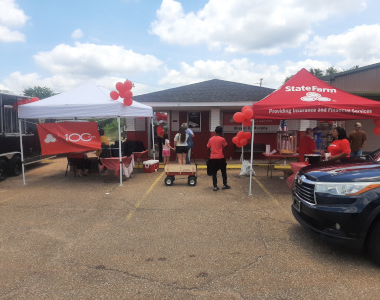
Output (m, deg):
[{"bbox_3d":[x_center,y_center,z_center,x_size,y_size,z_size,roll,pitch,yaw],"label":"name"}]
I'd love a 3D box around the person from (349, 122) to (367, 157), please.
[{"bbox_3d":[5.152,-0.005,9.247,0.550,1.700,0.330,-1,6,-7],"label":"person"}]

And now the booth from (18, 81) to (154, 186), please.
[{"bbox_3d":[-3.101,-0.683,9.831,3.060,3.100,3.060,0,6,10],"label":"booth"}]

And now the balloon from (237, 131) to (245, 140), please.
[{"bbox_3d":[1.720,-0.497,10.015,0.240,0.260,0.240,0,6,0],"label":"balloon"}]

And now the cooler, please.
[{"bbox_3d":[-1.381,0.588,10.864,0.350,0.370,0.630,3,7,23],"label":"cooler"}]

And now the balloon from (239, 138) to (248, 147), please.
[{"bbox_3d":[1.778,-0.240,9.891,0.235,0.250,0.235,0,6,0],"label":"balloon"}]

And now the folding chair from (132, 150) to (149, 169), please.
[{"bbox_3d":[-1.893,0.349,11.448,0.520,0.720,0.540,-5,8,-37],"label":"folding chair"}]

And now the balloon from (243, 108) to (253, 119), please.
[{"bbox_3d":[1.404,-0.869,7.210,0.240,0.260,0.240,0,6,0],"label":"balloon"}]

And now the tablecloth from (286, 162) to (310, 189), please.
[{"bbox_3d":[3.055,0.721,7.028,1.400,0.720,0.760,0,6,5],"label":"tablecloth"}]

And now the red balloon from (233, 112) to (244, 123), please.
[{"bbox_3d":[1.150,-0.766,7.080,0.250,0.260,0.250,0,6,6],"label":"red balloon"}]

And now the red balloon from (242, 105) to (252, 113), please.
[{"bbox_3d":[1.421,-0.959,7.421,0.240,0.260,0.240,0,6,0],"label":"red balloon"}]

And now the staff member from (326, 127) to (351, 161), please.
[{"bbox_3d":[3.685,0.231,7.460,0.460,1.600,0.520,-3,6,-26],"label":"staff member"}]

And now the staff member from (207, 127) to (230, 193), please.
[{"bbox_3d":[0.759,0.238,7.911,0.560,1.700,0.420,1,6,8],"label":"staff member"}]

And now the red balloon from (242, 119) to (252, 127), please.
[{"bbox_3d":[1.371,-0.659,7.150,0.240,0.250,0.240,0,6,6],"label":"red balloon"}]

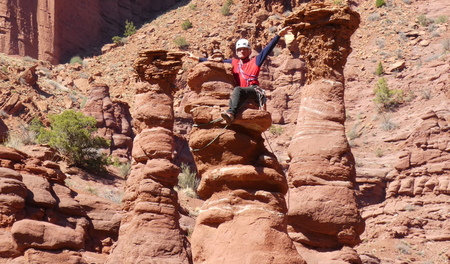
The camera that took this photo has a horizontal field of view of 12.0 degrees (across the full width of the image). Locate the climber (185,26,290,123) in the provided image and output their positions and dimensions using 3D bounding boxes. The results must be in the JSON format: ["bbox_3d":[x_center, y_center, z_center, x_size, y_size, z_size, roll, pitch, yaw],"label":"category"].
[{"bbox_3d":[0.192,-0.883,33.000,1.600,1.440,0.750,-1,-4,11],"label":"climber"}]

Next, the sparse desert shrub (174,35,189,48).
[{"bbox_3d":[-1.417,-2.947,70.000,0.456,0.442,0.433,0,-4,0],"label":"sparse desert shrub"}]

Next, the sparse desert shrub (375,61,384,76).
[{"bbox_3d":[3.954,-1.625,55.000,0.256,0.397,0.243,0,-4,0],"label":"sparse desert shrub"}]

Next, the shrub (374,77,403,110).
[{"bbox_3d":[3.956,-0.931,52.000,0.677,0.798,0.644,0,-4,0],"label":"shrub"}]

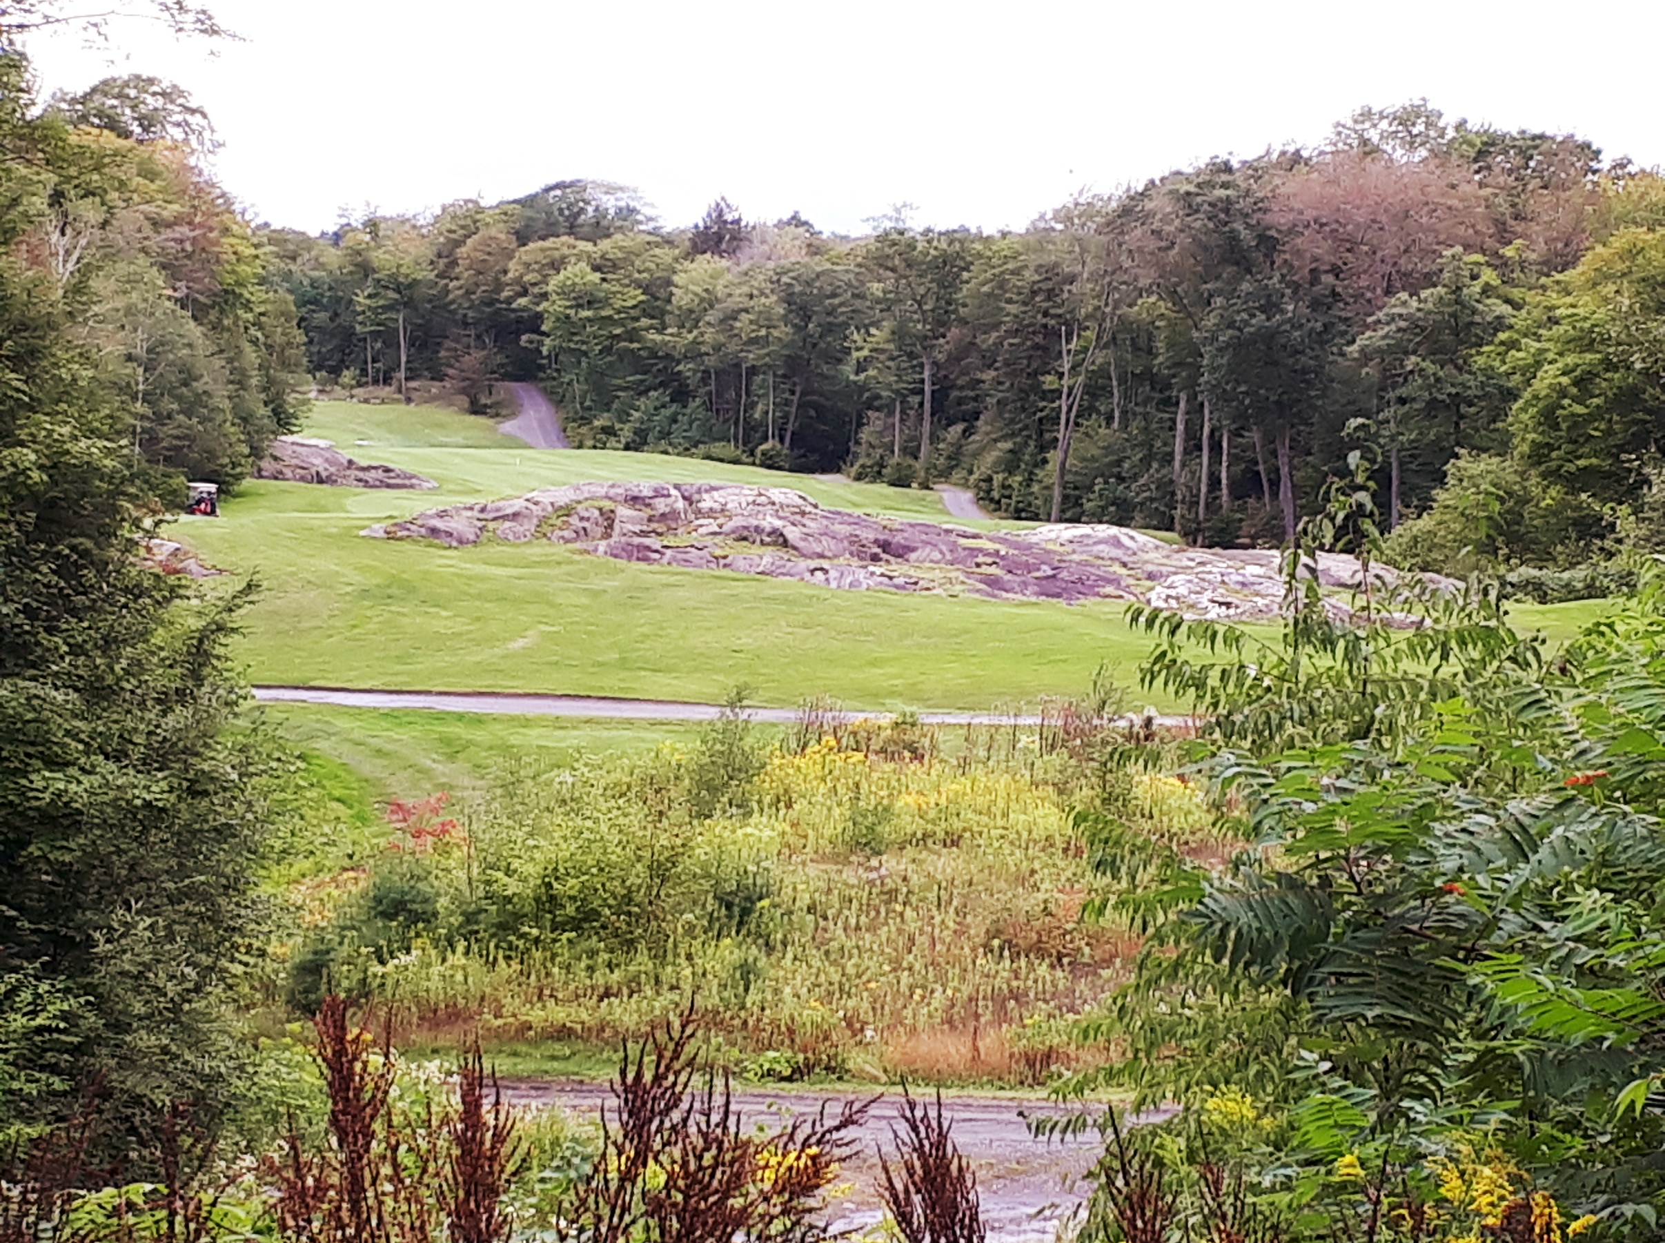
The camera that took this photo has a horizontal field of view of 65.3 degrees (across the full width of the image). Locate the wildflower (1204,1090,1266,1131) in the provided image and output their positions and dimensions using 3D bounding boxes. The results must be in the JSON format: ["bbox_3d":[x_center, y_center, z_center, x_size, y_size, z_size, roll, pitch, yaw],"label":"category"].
[{"bbox_3d":[1.238,1.504,4.000,0.190,0.120,0.170,0,4,0],"label":"wildflower"}]

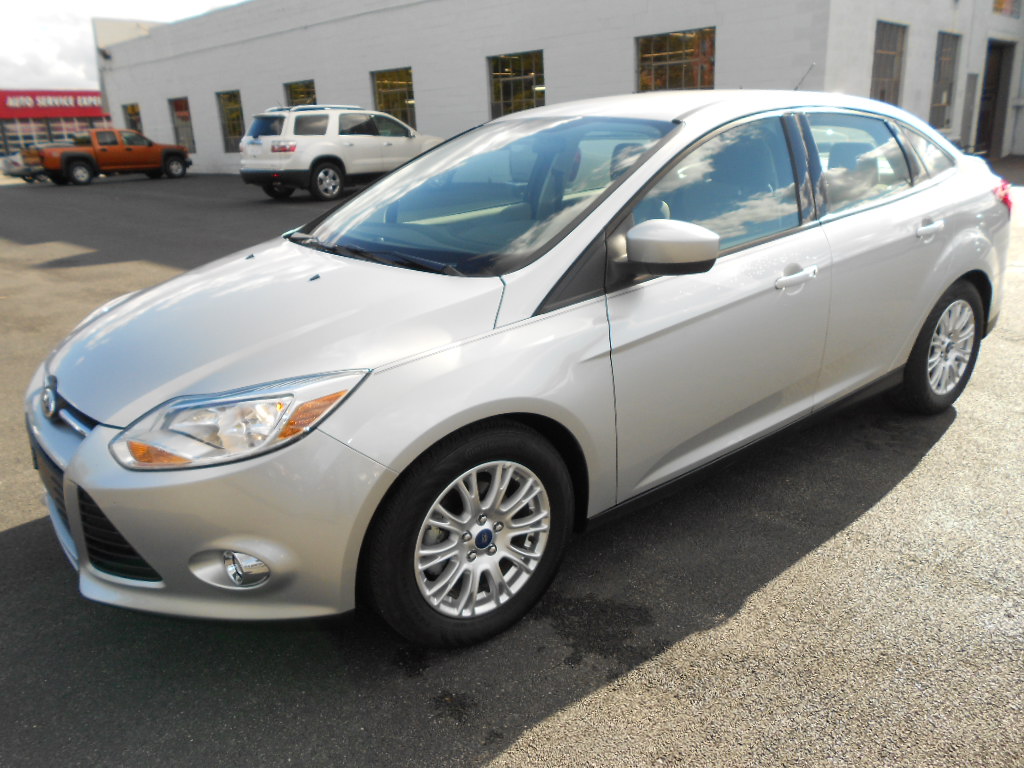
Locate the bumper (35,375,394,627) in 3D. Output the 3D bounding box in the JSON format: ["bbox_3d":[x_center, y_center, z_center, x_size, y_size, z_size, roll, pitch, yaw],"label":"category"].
[{"bbox_3d":[-1.060,0.210,2.414,0.660,0.510,1.800,-16,22,-34],"label":"bumper"}]

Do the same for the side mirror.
[{"bbox_3d":[0.460,-0.402,2.223,0.165,0.160,0.215,-16,22,-34],"label":"side mirror"}]

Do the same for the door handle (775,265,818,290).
[{"bbox_3d":[0.985,-0.374,2.672,0.225,0.055,0.055,-16,22,-34],"label":"door handle"}]

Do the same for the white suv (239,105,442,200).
[{"bbox_3d":[-3.552,-5.316,17.568,2.000,1.850,5.100,13,25,41],"label":"white suv"}]

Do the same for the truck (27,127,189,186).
[{"bbox_3d":[-13.685,-7.803,26.349,1.760,1.700,5.260,12,24,39],"label":"truck"}]

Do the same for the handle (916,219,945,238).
[{"bbox_3d":[1.712,-0.639,3.163,0.205,0.055,0.055,-17,22,-36],"label":"handle"}]

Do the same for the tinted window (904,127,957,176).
[{"bbox_3d":[1.872,-1.026,3.401,0.330,0.230,0.060,-19,-1,-39],"label":"tinted window"}]

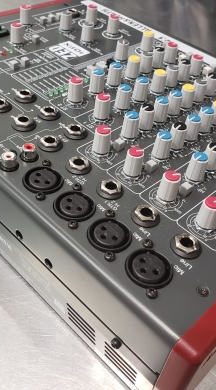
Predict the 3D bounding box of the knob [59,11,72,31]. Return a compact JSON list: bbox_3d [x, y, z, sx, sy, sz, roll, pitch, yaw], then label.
[{"bbox_3d":[-0.039,-0.162,0.363,0.010,0.014,0.010,-8,46,-16],"label":"knob"}]

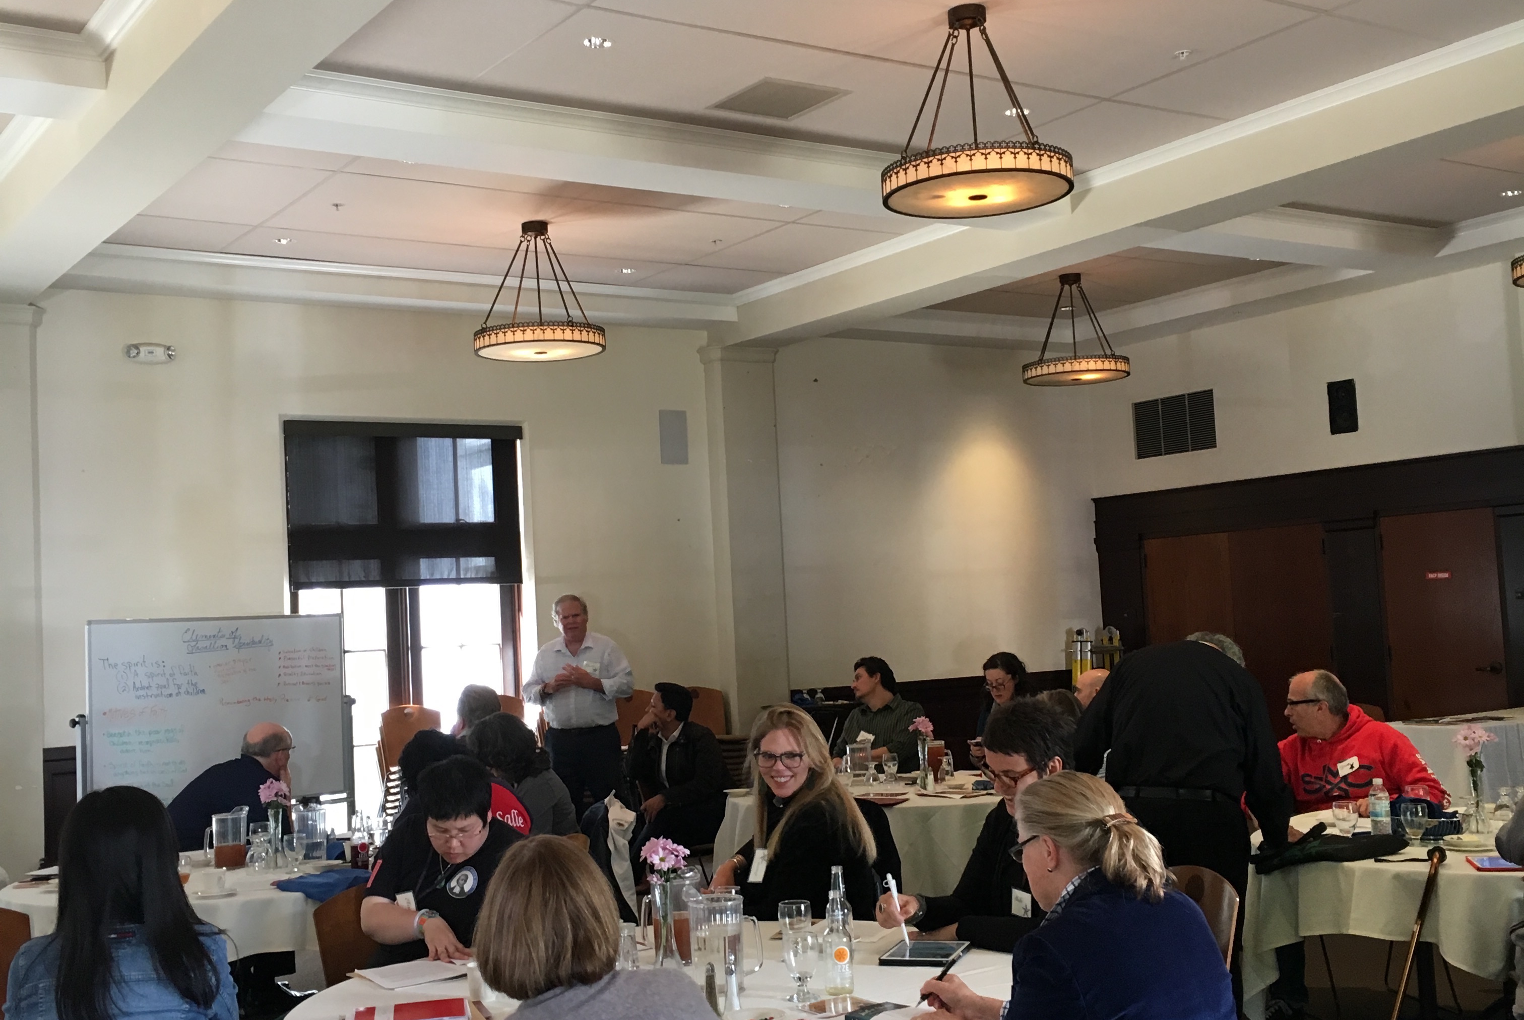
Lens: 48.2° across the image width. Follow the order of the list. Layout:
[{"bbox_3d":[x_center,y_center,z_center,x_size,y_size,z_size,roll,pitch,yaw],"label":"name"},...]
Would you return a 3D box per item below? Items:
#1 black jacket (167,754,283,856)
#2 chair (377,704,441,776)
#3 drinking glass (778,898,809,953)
[{"bbox_3d":[-2.428,1.420,7.745,0.460,0.600,0.480,-3,-4,-6],"label":"black jacket"},{"bbox_3d":[-2.129,1.676,10.857,0.520,0.840,0.550,-1,-4,-33],"label":"chair"},{"bbox_3d":[0.078,1.054,4.240,0.080,0.156,0.080,-3,-4,0],"label":"drinking glass"}]

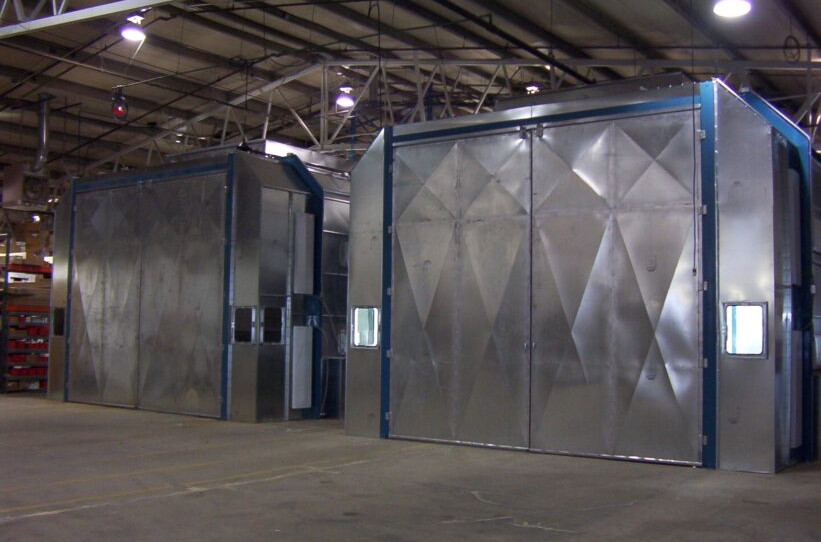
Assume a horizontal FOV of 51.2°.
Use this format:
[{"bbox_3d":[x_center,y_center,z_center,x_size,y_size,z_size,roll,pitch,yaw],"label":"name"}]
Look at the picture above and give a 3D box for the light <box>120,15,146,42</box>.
[{"bbox_3d":[-4.870,-4.264,15.050,0.430,0.360,0.430,1,-4,0],"label":"light"}]

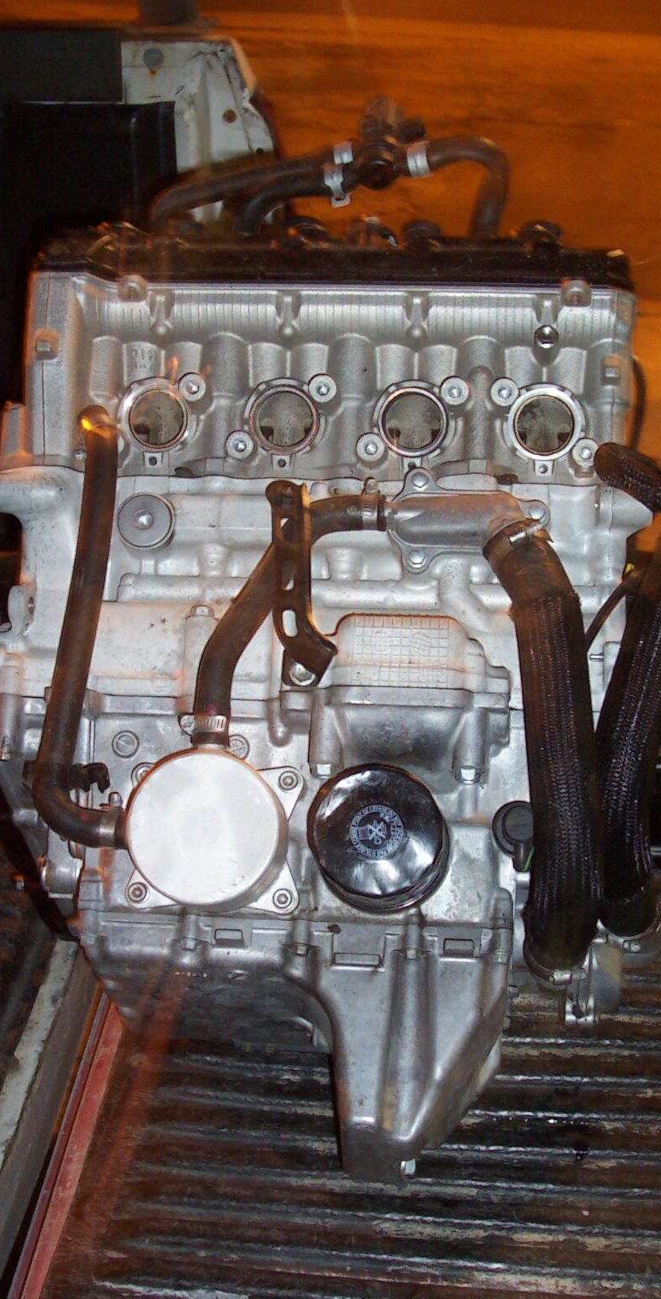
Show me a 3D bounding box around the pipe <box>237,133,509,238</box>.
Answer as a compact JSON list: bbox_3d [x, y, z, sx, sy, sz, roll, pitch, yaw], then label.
[{"bbox_3d":[0.026,-0.284,1.070,0.165,0.074,0.055,0,-6,0],"label":"pipe"}]

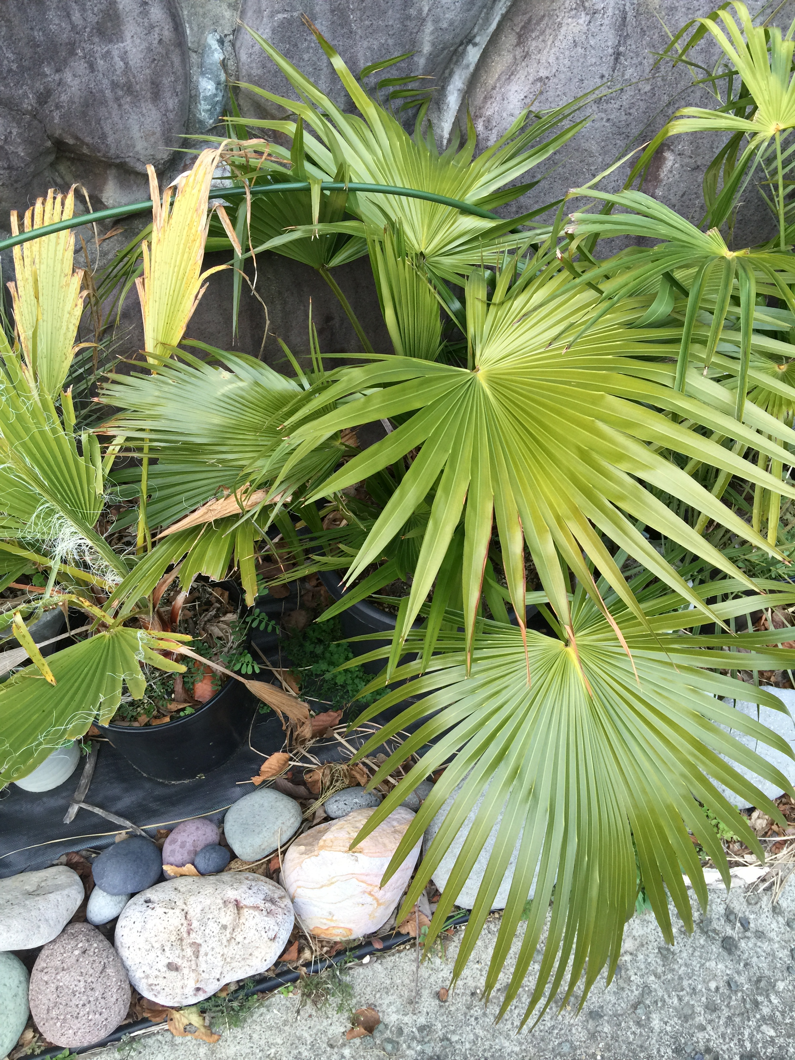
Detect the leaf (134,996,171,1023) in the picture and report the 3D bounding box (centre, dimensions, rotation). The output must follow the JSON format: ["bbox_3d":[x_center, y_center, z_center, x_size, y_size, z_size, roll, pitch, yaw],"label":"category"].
[{"bbox_3d":[-0.333,0.650,1.200,0.060,0.022,0.025,17,55,11],"label":"leaf"}]

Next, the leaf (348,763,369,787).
[{"bbox_3d":[-0.060,0.372,1.351,0.037,0.030,0.037,0,54,0],"label":"leaf"}]

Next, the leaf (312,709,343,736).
[{"bbox_3d":[-0.113,0.306,1.406,0.058,0.030,0.045,-21,56,-15],"label":"leaf"}]

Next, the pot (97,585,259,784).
[{"bbox_3d":[-0.351,0.235,1.367,0.280,0.261,0.280,0,53,-1],"label":"pot"}]

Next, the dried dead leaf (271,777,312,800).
[{"bbox_3d":[-0.155,0.398,1.363,0.075,0.028,0.034,19,56,13],"label":"dried dead leaf"}]

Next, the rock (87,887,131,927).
[{"bbox_3d":[-0.409,0.528,1.258,0.065,0.042,0.050,-38,63,-25],"label":"rock"}]

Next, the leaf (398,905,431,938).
[{"bbox_3d":[0.029,0.562,1.266,0.039,0.022,0.044,29,58,19],"label":"leaf"}]

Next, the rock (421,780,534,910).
[{"bbox_3d":[0.131,0.442,1.273,0.195,0.125,0.205,1,54,0],"label":"rock"}]

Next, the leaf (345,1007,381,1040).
[{"bbox_3d":[-0.047,0.665,1.201,0.049,0.018,0.033,-9,54,-7],"label":"leaf"}]

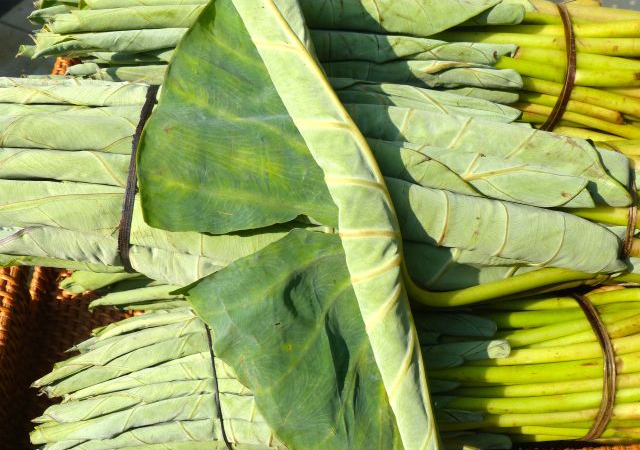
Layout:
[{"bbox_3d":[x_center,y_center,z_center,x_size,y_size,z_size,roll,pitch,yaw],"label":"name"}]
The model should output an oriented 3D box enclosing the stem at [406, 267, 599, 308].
[{"bbox_3d":[0.159,0.054,0.580,0.166,0.029,0.028,-3,58,-2],"label":"stem"}]

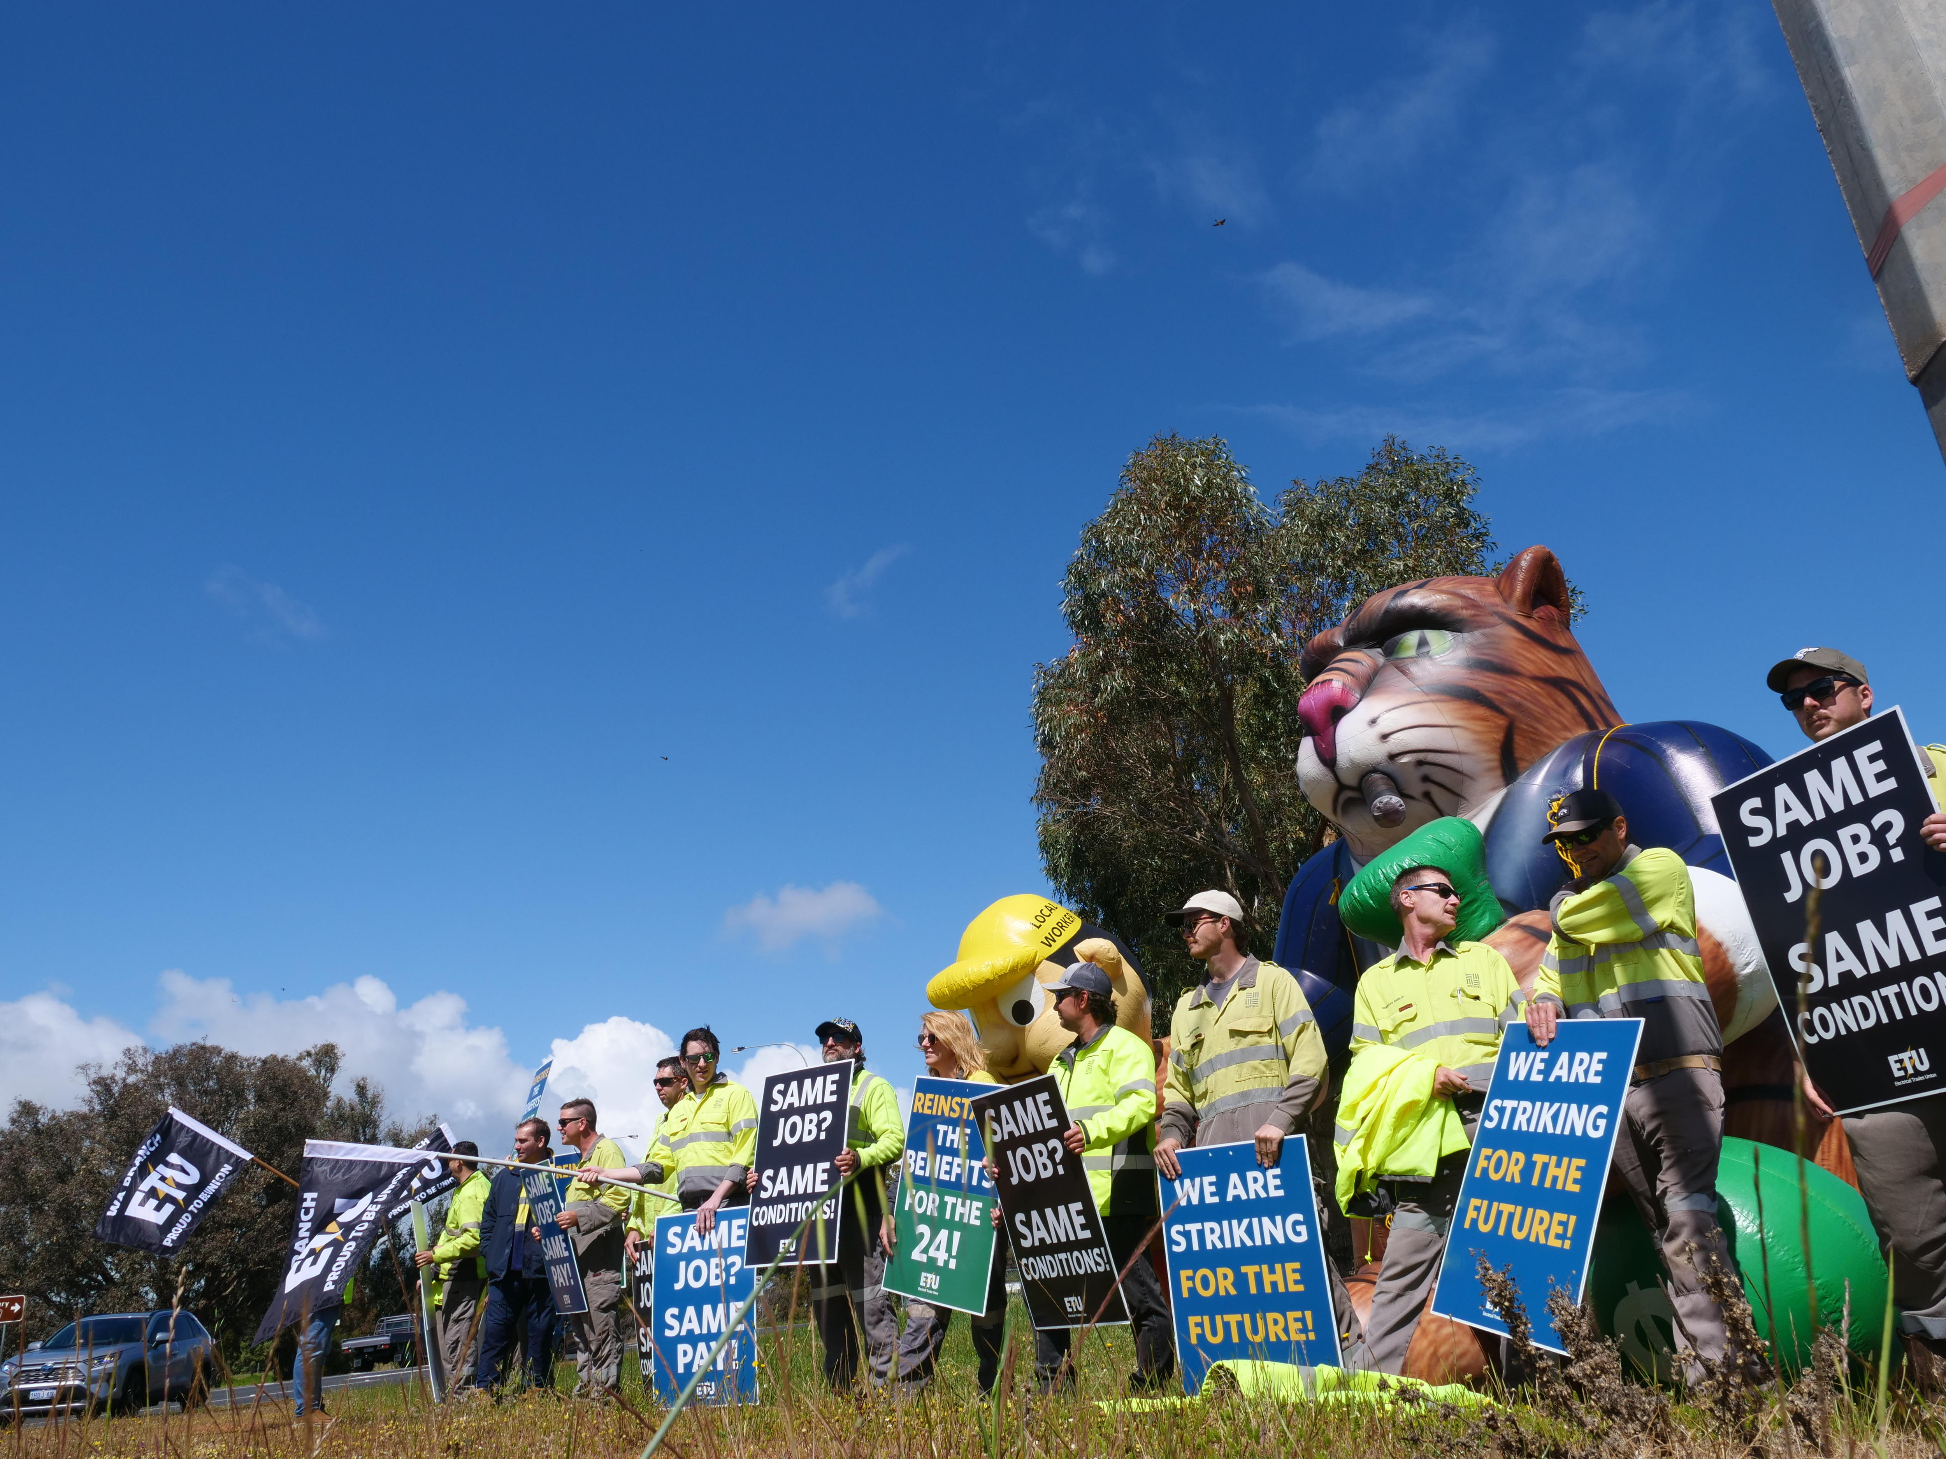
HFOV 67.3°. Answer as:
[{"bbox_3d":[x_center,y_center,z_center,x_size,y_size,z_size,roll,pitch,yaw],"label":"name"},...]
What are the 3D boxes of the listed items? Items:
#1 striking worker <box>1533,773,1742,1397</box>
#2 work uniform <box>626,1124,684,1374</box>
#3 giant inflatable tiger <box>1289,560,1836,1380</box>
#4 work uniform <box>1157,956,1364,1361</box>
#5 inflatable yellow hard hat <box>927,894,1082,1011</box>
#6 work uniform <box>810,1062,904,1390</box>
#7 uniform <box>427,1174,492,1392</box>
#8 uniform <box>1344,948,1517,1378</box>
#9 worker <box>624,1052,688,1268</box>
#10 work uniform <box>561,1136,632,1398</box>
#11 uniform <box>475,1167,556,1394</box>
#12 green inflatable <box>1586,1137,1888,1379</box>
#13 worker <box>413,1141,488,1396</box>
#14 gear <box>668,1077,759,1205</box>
[{"bbox_3d":[2.028,1.040,4.498,0.500,1.810,0.600,5,-23,-20],"label":"striking worker"},{"bbox_3d":[-1.806,2.988,8.492,0.560,1.460,0.380,-19,-27,35],"label":"work uniform"},{"bbox_3d":[2.399,0.822,6.574,2.050,3.800,2.200,13,-27,-30],"label":"giant inflatable tiger"},{"bbox_3d":[1.088,1.643,5.591,0.680,1.460,0.420,-16,-27,32],"label":"work uniform"},{"bbox_3d":[0.157,1.104,7.345,0.870,0.450,0.720,-19,-7,-41],"label":"inflatable yellow hard hat"},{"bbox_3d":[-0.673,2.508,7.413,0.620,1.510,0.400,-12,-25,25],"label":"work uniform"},{"bbox_3d":[-3.881,4.155,11.089,0.450,1.600,0.520,0,-22,-7],"label":"uniform"},{"bbox_3d":[1.624,1.470,5.170,0.620,1.490,0.460,-15,-27,30],"label":"uniform"},{"bbox_3d":[-1.759,2.773,8.351,0.580,1.800,0.420,-19,-27,35],"label":"worker"},{"bbox_3d":[-2.376,3.361,9.229,0.460,1.580,0.500,8,-24,-26],"label":"work uniform"},{"bbox_3d":[-3.136,3.755,10.091,0.560,1.510,0.380,-12,-25,23],"label":"uniform"},{"bbox_3d":[2.610,1.755,4.987,0.900,0.820,0.930,10,-25,-26],"label":"green inflatable"},{"bbox_3d":[-3.841,3.987,10.836,0.480,1.770,0.500,6,-24,-17],"label":"worker"},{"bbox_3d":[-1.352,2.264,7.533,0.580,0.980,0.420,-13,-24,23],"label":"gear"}]

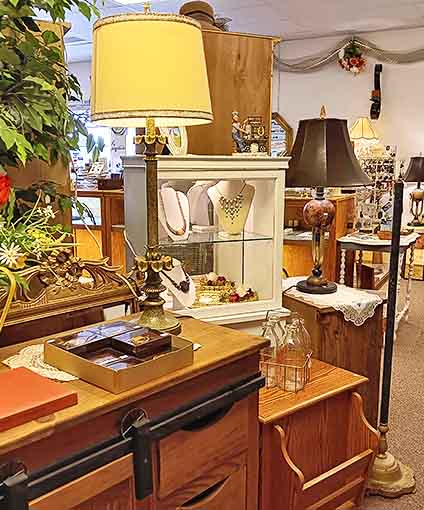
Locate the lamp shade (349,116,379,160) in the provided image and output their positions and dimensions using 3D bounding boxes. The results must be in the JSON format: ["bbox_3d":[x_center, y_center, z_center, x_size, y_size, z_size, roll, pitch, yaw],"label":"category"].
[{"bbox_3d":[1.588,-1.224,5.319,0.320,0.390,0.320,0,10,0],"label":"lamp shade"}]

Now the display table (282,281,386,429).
[{"bbox_3d":[0.412,0.530,2.340,0.370,0.780,0.650,-5,11,-28],"label":"display table"}]

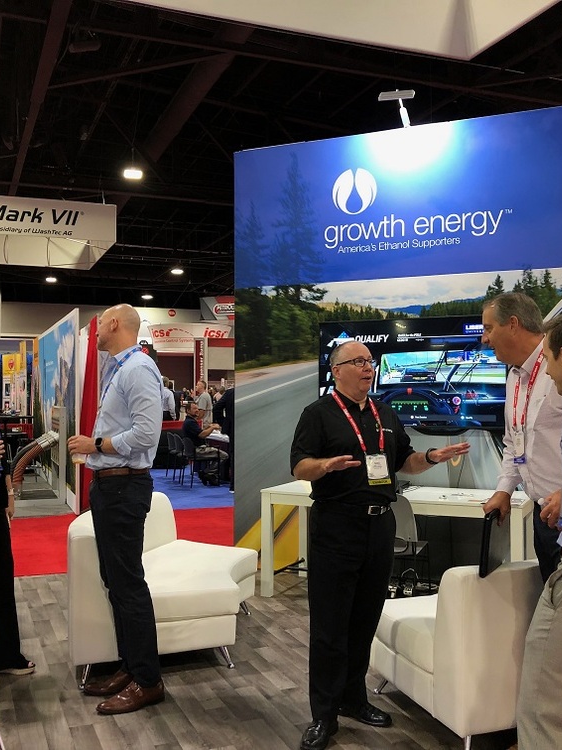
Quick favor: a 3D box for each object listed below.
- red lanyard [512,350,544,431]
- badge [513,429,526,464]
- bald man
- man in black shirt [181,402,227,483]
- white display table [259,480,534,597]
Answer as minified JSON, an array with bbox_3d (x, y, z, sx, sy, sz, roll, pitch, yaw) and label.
[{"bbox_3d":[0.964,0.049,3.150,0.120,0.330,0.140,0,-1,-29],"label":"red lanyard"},{"bbox_3d":[0.929,0.280,3.150,0.015,0.138,0.090,0,-1,-22],"label":"badge"},{"bbox_3d":[-0.812,0.631,3.984,0.480,1.890,0.520,0,-1,-12],"label":"bald man"},{"bbox_3d":[-1.155,1.026,12.390,0.720,1.280,0.520,0,-1,-18],"label":"man in black shirt"},{"bbox_3d":[0.828,1.210,5.725,1.820,0.752,0.680,-1,-1,26],"label":"white display table"}]

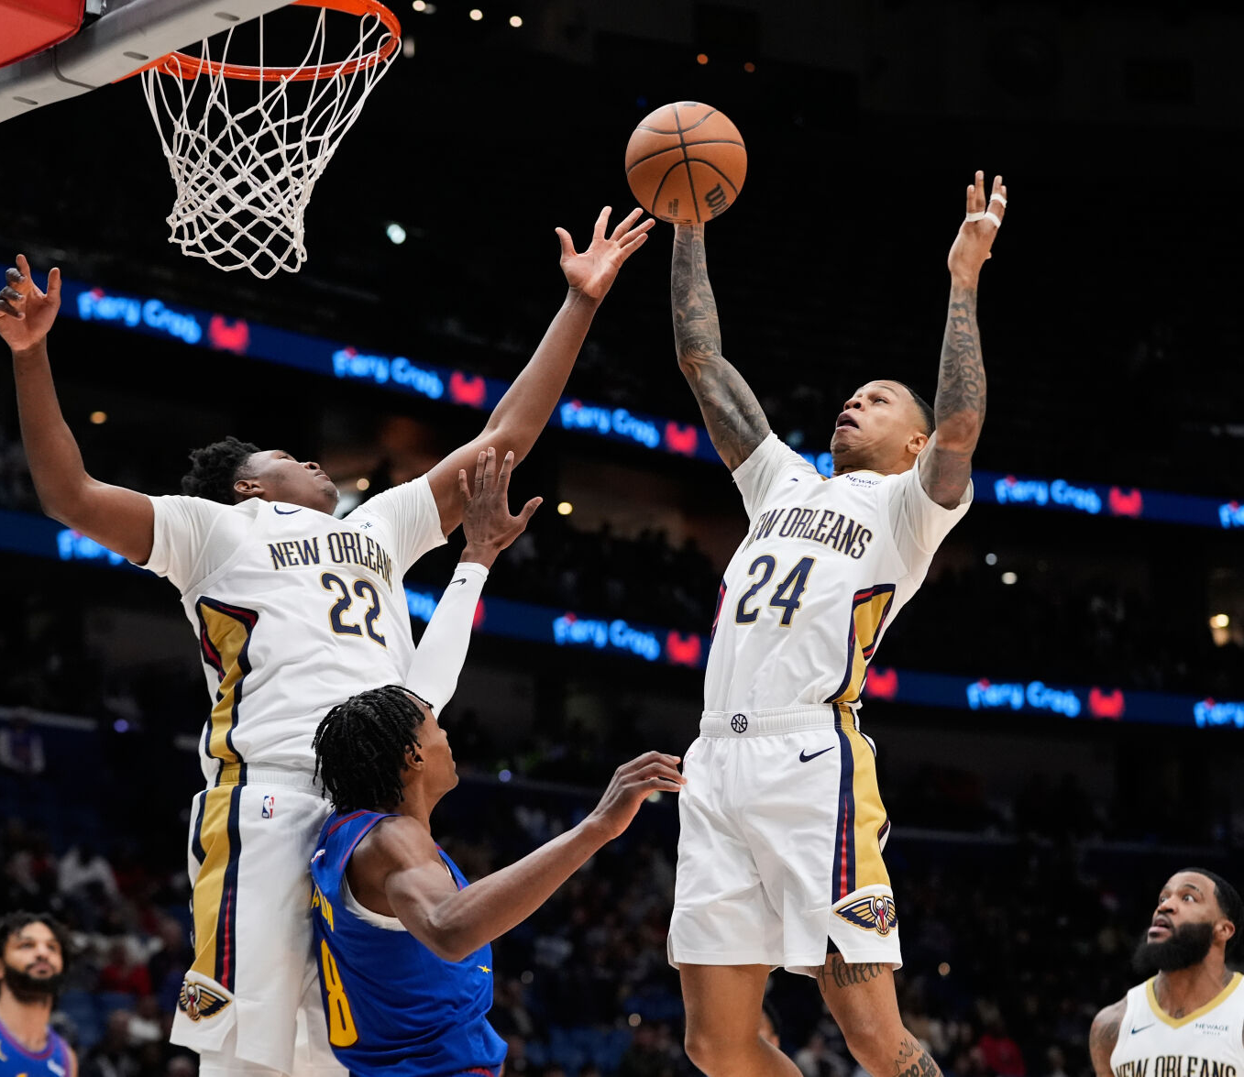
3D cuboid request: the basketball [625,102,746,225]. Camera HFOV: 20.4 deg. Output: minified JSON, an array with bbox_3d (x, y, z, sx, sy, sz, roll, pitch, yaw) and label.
[{"bbox_3d":[0.127,-0.734,6.750,0.240,0.240,0.240,0,-12,0],"label":"basketball"}]

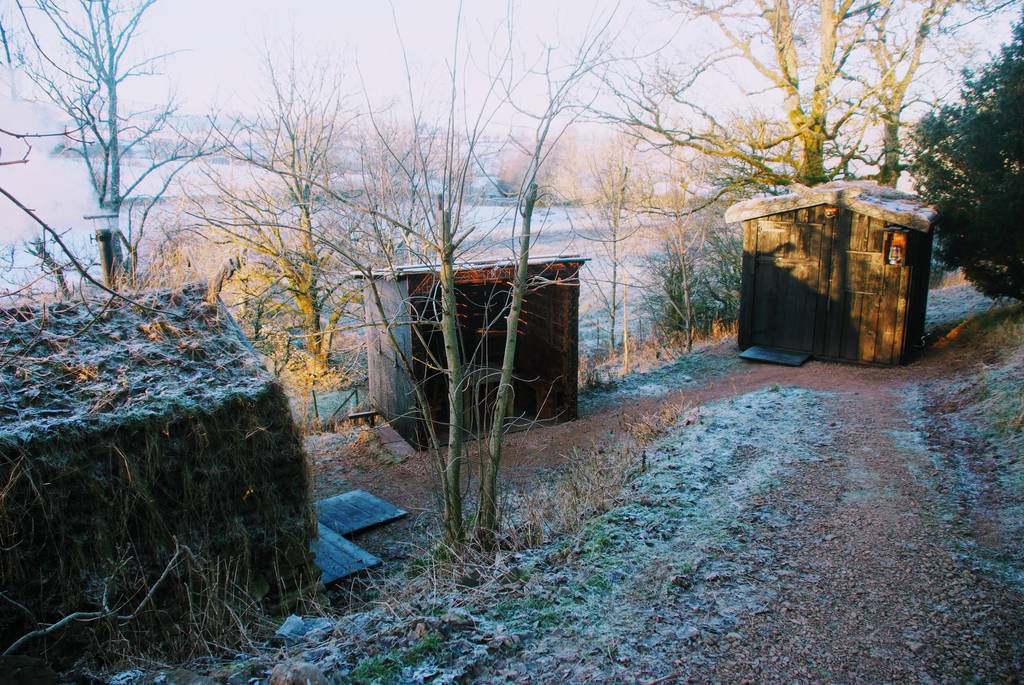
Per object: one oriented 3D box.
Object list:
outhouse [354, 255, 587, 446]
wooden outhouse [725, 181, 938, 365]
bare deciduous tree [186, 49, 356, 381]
[{"bbox_3d":[-0.560,-0.086,9.693,2.241,1.998,2.115,-7,14,-24],"label":"outhouse"},{"bbox_3d":[4.458,-1.076,10.782,2.475,2.288,1.737,8,15,33],"label":"wooden outhouse"},{"bbox_3d":[-4.456,-2.234,14.344,3.161,6.063,3.161,-1,13,0],"label":"bare deciduous tree"}]

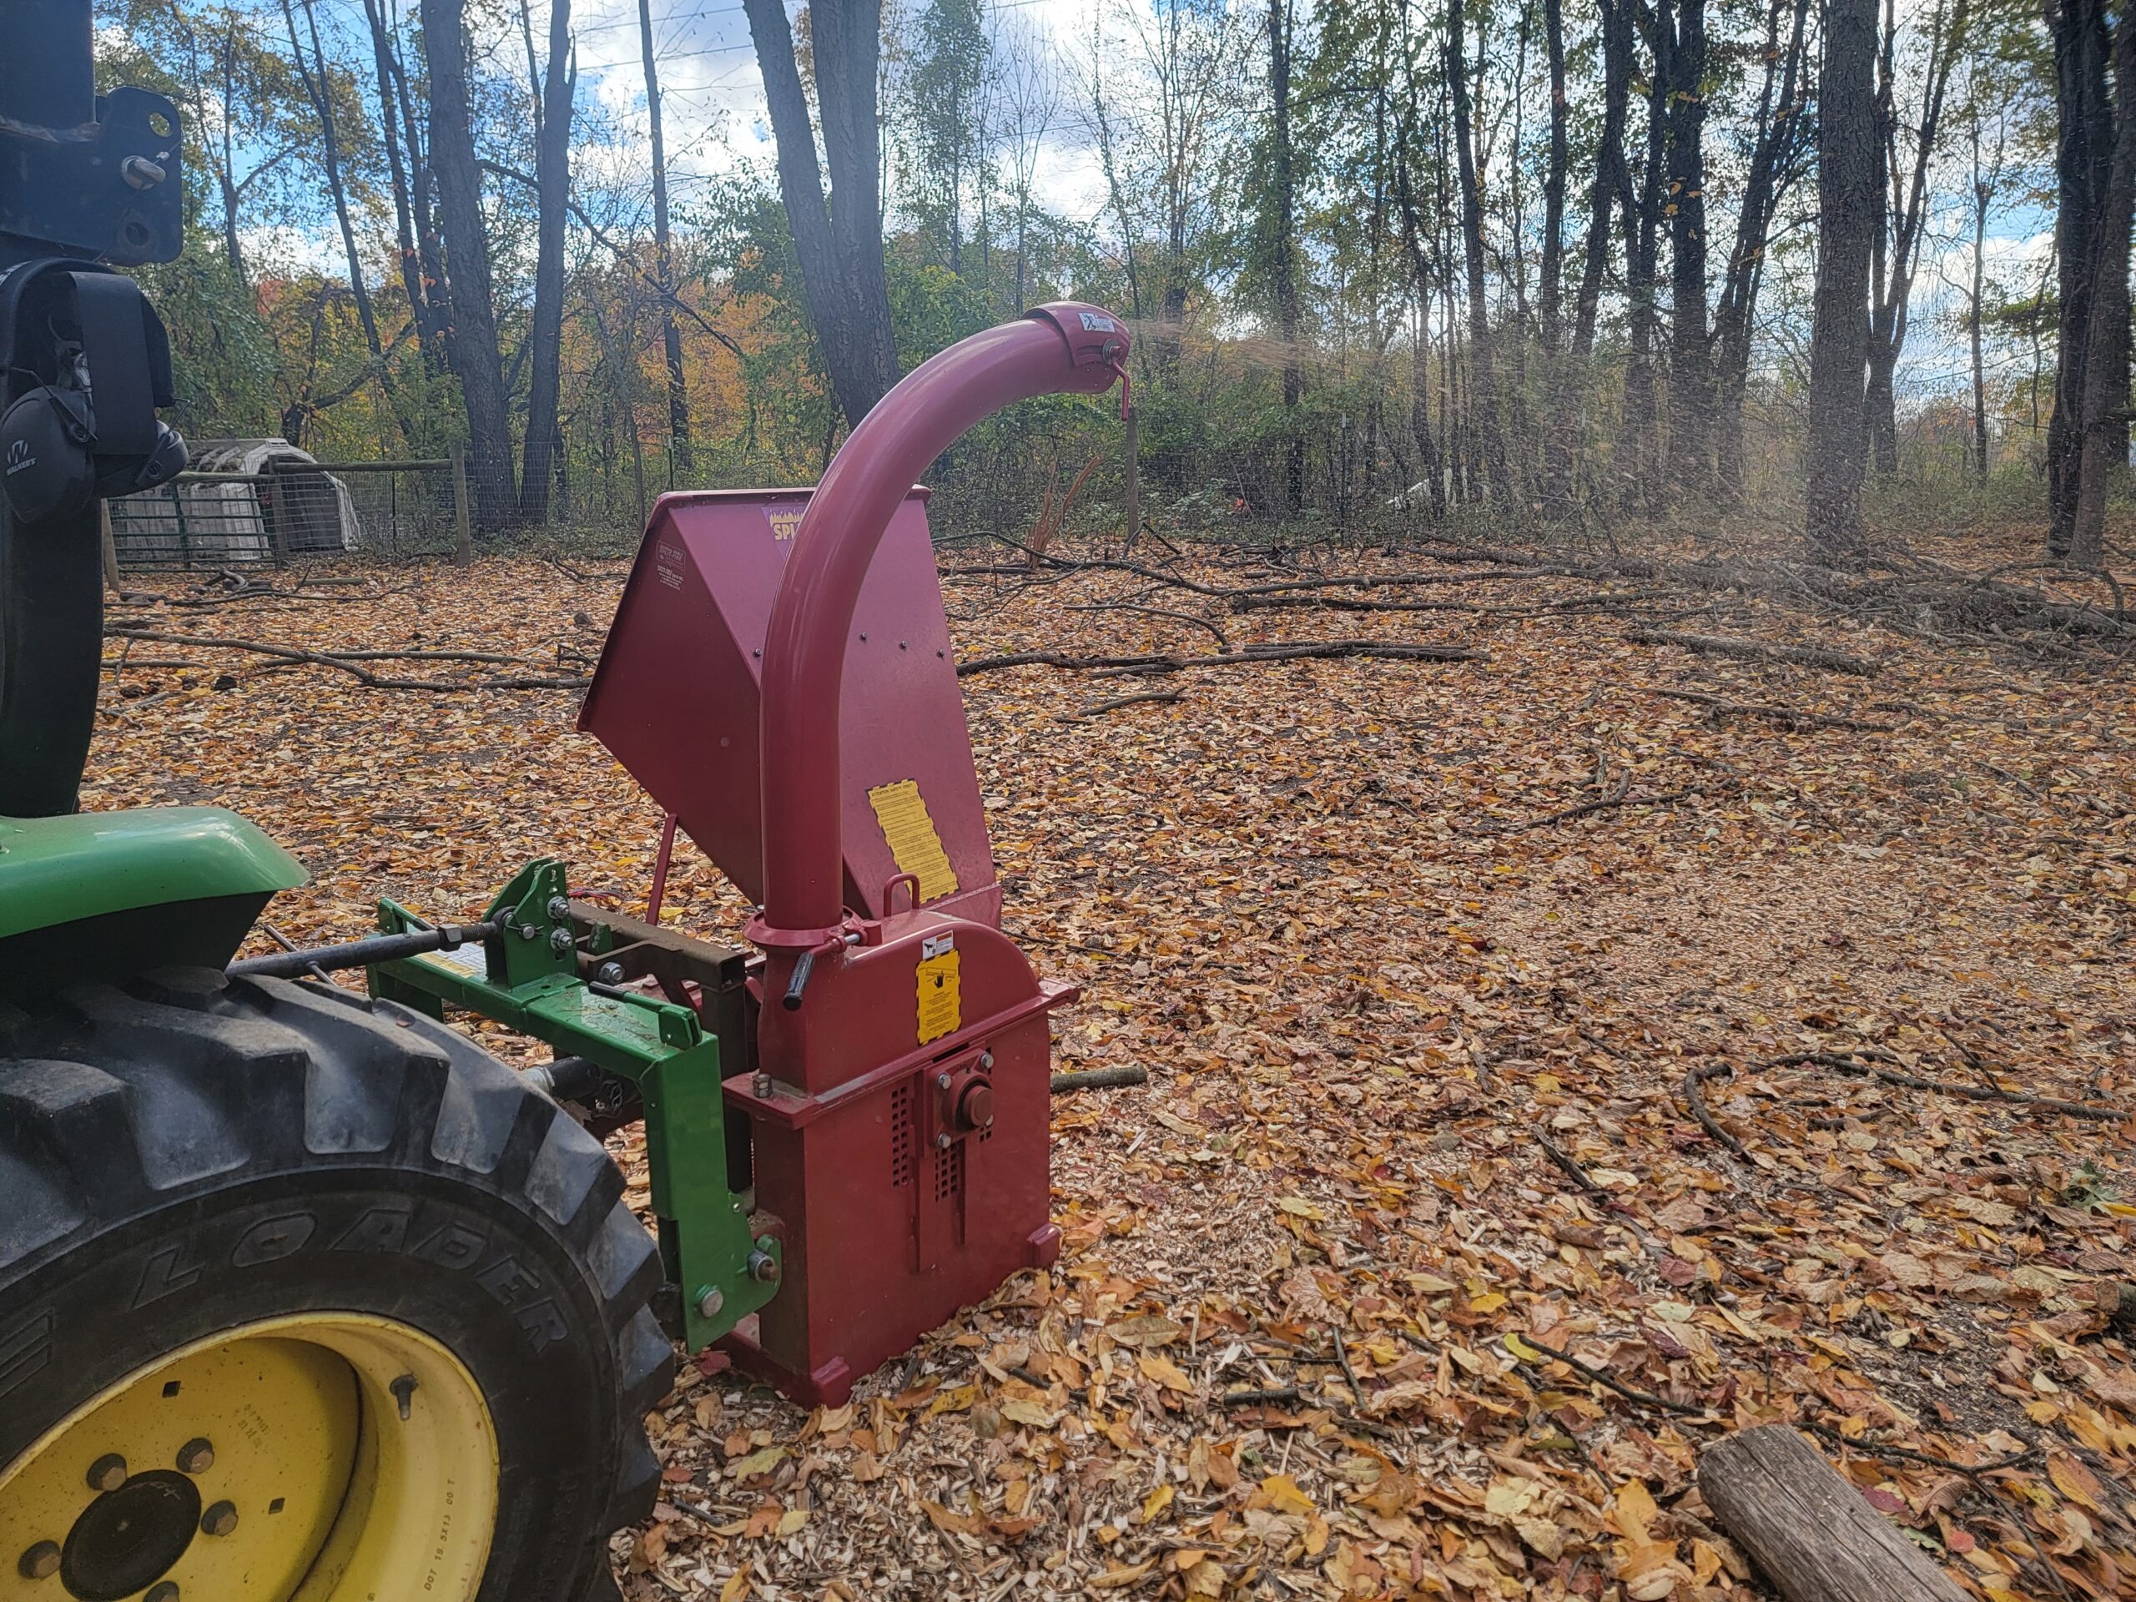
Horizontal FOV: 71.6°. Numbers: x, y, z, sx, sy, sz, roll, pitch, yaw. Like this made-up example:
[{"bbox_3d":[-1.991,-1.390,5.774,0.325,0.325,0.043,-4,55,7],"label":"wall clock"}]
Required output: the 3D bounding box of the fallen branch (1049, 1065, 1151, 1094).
[{"bbox_3d":[0.025,0.649,3.413,0.330,0.042,0.042,-3,15,-14],"label":"fallen branch"}]

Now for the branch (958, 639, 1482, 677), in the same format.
[{"bbox_3d":[0.988,-0.938,9.756,3.500,0.140,0.369,-2,14,-10],"label":"branch"}]

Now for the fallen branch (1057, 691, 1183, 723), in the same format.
[{"bbox_3d":[0.276,-0.553,8.252,1.016,0.100,0.124,-13,19,-42],"label":"fallen branch"}]

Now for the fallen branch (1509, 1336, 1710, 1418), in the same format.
[{"bbox_3d":[0.855,0.926,2.359,0.299,0.030,0.049,10,17,34],"label":"fallen branch"}]

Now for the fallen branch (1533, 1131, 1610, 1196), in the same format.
[{"bbox_3d":[1.034,0.745,3.074,0.033,0.030,0.262,-3,15,-12],"label":"fallen branch"}]

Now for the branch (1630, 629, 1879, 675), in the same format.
[{"bbox_3d":[4.488,-1.002,9.815,0.186,0.120,1.707,-9,17,-32],"label":"branch"}]

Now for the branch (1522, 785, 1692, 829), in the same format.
[{"bbox_3d":[2.199,0.006,6.032,1.103,0.080,0.082,-8,16,-30],"label":"branch"}]

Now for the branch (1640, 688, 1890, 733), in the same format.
[{"bbox_3d":[3.799,-0.522,8.170,0.217,0.100,1.474,-9,16,-33],"label":"branch"}]

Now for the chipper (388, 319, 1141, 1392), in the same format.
[{"bbox_3d":[-0.462,0.013,2.553,0.785,1.700,1.165,11,17,37],"label":"chipper"}]

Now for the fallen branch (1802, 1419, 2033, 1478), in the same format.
[{"bbox_3d":[1.276,0.962,2.209,0.323,0.030,0.075,3,14,12],"label":"fallen branch"}]

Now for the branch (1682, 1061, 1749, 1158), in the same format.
[{"bbox_3d":[1.446,0.681,3.310,0.126,0.040,0.477,5,15,20],"label":"branch"}]

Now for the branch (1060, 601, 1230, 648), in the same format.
[{"bbox_3d":[0.689,-1.385,11.454,0.454,0.200,1.705,-11,18,-40],"label":"branch"}]

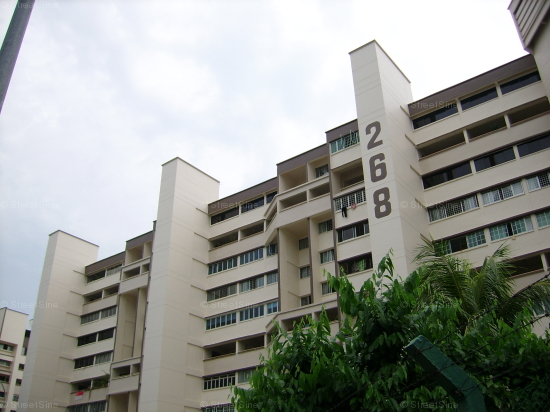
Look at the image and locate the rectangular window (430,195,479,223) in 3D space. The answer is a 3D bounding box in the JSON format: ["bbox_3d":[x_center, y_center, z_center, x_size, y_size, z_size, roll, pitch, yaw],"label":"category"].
[{"bbox_3d":[12.327,0.136,38.436,3.511,1.083,0.200,-20,-33,32],"label":"rectangular window"}]

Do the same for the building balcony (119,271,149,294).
[{"bbox_3d":[-15.970,9.226,64.998,5.091,1.578,1.324,-21,-34,32],"label":"building balcony"}]

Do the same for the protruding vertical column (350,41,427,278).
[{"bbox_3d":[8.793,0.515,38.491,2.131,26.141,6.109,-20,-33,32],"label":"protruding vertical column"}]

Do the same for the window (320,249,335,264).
[{"bbox_3d":[4.579,4.317,47.305,1.527,1.039,0.150,-21,-34,32],"label":"window"}]

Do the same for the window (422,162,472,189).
[{"bbox_3d":[12.283,-2.163,39.648,3.710,1.070,0.200,-21,-35,32],"label":"window"}]

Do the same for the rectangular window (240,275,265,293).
[{"bbox_3d":[-2.076,7.033,49.713,2.830,0.940,0.200,-21,-35,32],"label":"rectangular window"}]

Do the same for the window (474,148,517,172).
[{"bbox_3d":[15.197,-3.173,38.419,2.695,1.018,0.130,-21,-34,32],"label":"window"}]

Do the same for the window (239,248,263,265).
[{"bbox_3d":[-2.234,4.928,53.690,2.902,1.079,0.150,-21,-34,32],"label":"window"}]

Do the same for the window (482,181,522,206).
[{"bbox_3d":[15.227,-0.796,37.146,2.691,0.984,0.130,-21,-34,32],"label":"window"}]

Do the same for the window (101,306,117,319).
[{"bbox_3d":[-19.797,12.768,66.283,2.742,1.022,0.130,-21,-34,32],"label":"window"}]

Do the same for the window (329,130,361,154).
[{"bbox_3d":[6.088,-5.400,47.240,2.953,1.120,0.150,-21,-34,32],"label":"window"}]

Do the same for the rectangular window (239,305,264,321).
[{"bbox_3d":[-2.038,9.566,49.440,2.778,1.013,0.200,-20,-33,32],"label":"rectangular window"}]

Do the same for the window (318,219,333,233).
[{"bbox_3d":[4.227,1.723,46.424,1.430,0.950,0.200,-21,-35,32],"label":"window"}]

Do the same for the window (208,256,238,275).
[{"bbox_3d":[-5.219,6.040,55.702,3.869,1.100,0.150,-21,-34,32],"label":"window"}]

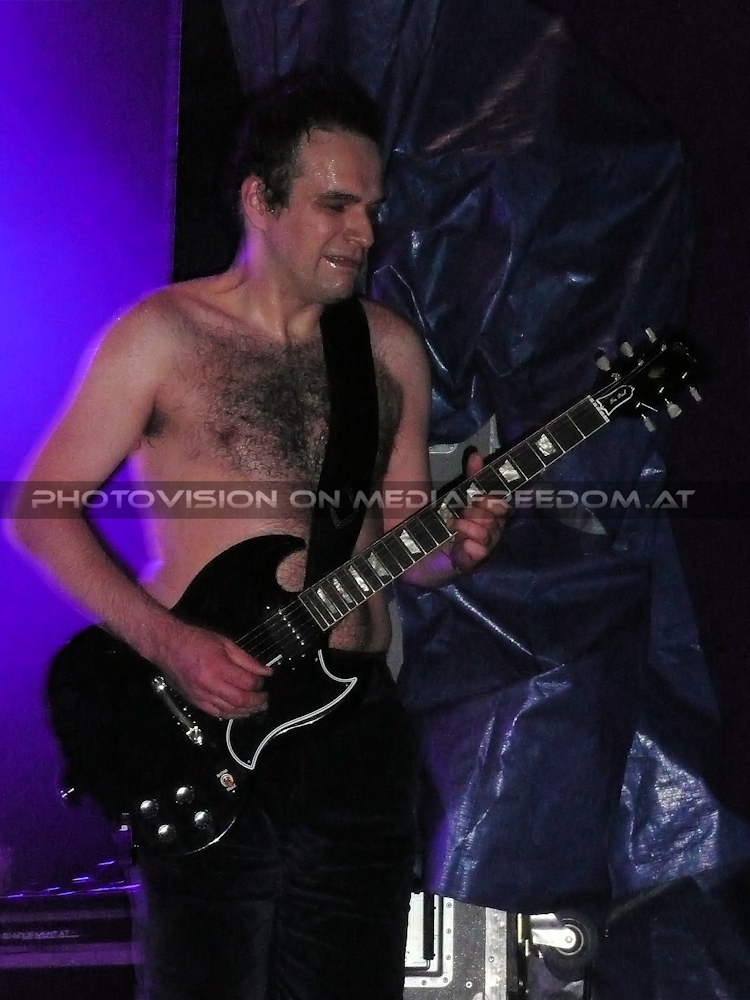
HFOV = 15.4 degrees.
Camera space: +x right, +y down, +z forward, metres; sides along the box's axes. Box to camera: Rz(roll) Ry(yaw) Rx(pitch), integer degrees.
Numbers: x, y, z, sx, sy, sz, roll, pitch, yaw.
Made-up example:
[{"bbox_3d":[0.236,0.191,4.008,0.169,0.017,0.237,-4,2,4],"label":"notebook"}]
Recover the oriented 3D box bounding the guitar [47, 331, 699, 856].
[{"bbox_3d":[0.020,0.088,3.662,1.005,0.335,0.070,-35,-19,0],"label":"guitar"}]

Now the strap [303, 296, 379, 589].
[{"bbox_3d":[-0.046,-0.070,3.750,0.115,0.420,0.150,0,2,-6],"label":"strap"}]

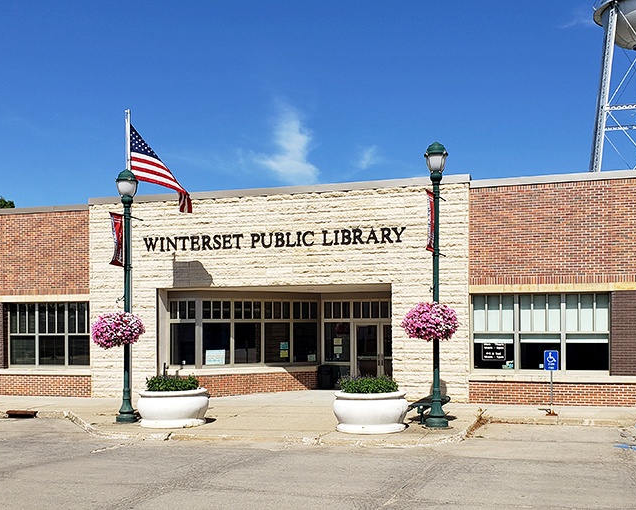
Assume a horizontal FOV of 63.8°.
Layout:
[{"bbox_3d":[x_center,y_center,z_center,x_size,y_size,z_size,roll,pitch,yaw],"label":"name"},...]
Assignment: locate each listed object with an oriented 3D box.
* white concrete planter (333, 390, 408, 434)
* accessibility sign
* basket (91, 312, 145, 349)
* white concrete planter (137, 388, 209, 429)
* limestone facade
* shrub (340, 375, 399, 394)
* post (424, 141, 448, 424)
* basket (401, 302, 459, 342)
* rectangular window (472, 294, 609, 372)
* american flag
[{"bbox_3d":[0.987,2.923,9.600,1.410,0.720,1.410,-1,-5,12],"label":"white concrete planter"},{"bbox_3d":[5.258,2.380,11.500,0.310,0.455,0.025,-1,-5,12],"label":"accessibility sign"},{"bbox_3d":[-3.999,1.508,10.200,1.050,0.720,1.030,-1,-5,12],"label":"basket"},{"bbox_3d":[-2.890,3.046,10.200,1.410,0.720,1.410,0,-5,0],"label":"white concrete planter"},{"bbox_3d":[-1.397,1.139,15.185,11.300,6.150,0.800,-1,-1,10],"label":"limestone facade"},{"bbox_3d":[0.905,2.329,9.150,1.050,0.360,0.950,-1,-1,10],"label":"shrub"},{"bbox_3d":[2.274,0.566,9.800,0.460,5.500,0.460,-1,-1,10],"label":"post"},{"bbox_3d":[2.096,1.269,9.600,1.080,0.760,1.020,-1,-1,10],"label":"basket"},{"bbox_3d":[5.829,2.080,13.500,3.380,2.050,0.140,-1,-5,12],"label":"rectangular window"},{"bbox_3d":[-4.181,-2.304,13.600,1.600,2.300,0.500,2,-5,-20],"label":"american flag"}]

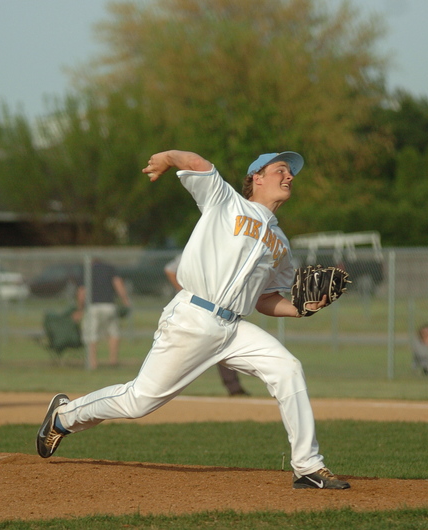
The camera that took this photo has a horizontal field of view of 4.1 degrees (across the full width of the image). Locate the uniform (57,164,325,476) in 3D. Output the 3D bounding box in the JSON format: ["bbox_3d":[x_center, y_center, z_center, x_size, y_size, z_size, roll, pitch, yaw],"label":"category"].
[{"bbox_3d":[-0.112,0.264,28.500,1.100,1.490,0.880,0,1,40],"label":"uniform"}]

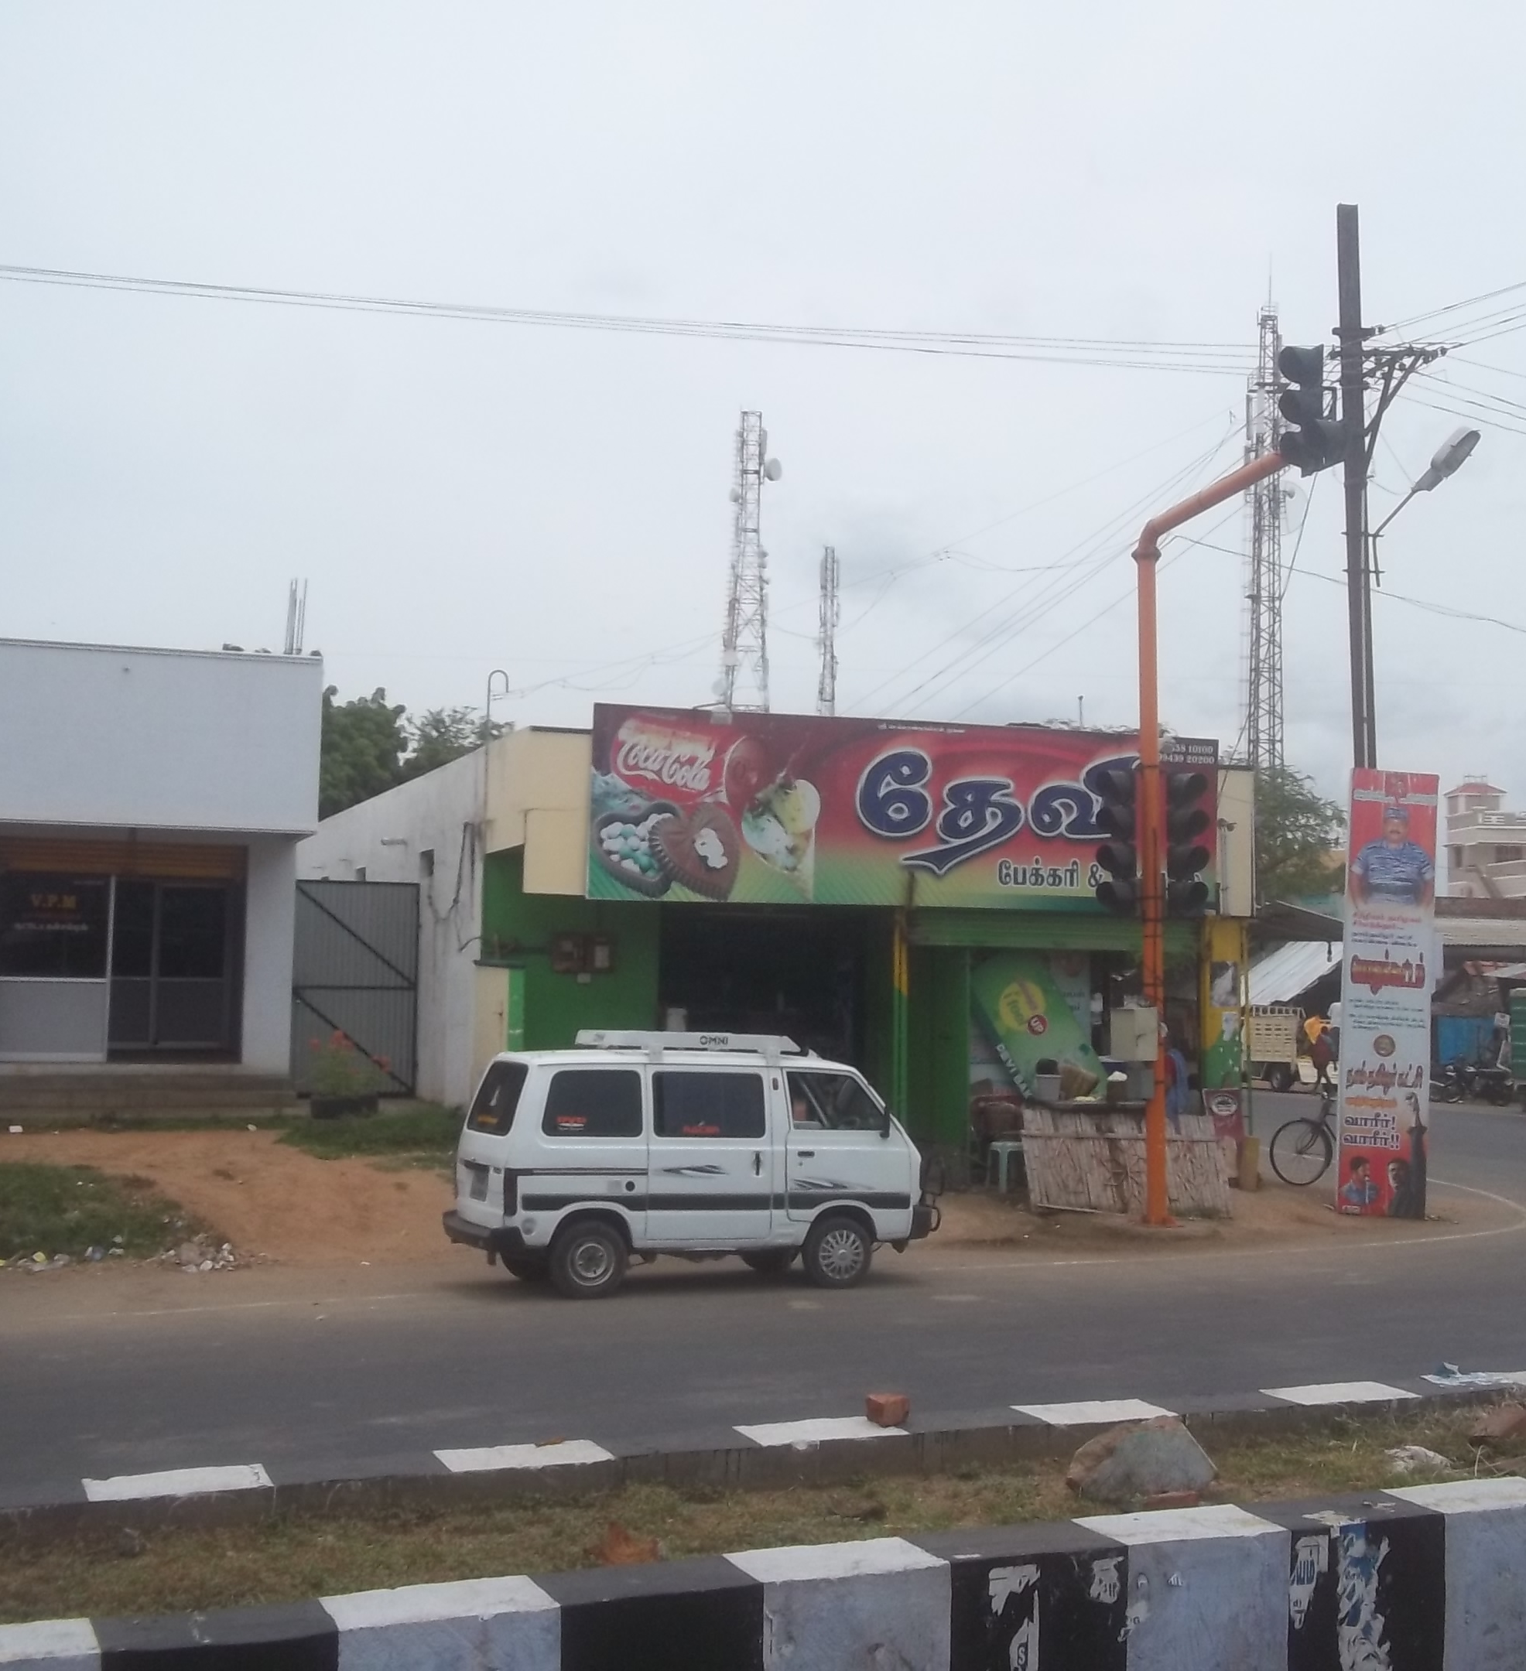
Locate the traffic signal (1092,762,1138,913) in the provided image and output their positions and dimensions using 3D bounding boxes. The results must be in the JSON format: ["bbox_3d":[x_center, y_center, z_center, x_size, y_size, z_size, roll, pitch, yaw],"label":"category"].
[{"bbox_3d":[3.341,0.049,19.521,0.360,1.360,0.340,3,-5,-23],"label":"traffic signal"}]

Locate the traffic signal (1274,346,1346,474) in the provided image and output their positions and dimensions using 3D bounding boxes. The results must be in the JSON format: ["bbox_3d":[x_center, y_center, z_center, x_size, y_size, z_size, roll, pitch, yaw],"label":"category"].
[{"bbox_3d":[4.412,-3.423,16.600,0.420,1.040,0.380,3,-5,-23],"label":"traffic signal"}]

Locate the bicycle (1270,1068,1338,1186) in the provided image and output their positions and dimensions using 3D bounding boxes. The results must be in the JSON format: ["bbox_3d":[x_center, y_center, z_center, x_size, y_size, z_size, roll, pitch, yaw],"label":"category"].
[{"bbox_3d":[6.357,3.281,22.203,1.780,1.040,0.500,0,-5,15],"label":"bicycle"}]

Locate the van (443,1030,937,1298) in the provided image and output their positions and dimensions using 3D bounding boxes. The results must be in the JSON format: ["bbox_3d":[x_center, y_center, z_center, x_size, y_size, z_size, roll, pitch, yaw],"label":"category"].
[{"bbox_3d":[-0.510,2.314,14.854,3.400,1.750,1.420,3,-5,-23],"label":"van"}]

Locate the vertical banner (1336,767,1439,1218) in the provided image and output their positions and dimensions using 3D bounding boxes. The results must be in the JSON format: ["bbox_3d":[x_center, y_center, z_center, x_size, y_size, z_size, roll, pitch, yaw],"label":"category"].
[{"bbox_3d":[6.172,1.548,20.289,0.840,4.370,0.060,3,-5,-4],"label":"vertical banner"}]

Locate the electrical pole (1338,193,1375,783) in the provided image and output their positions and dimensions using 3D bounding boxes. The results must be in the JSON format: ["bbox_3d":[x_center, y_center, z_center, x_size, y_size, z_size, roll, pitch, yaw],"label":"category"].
[{"bbox_3d":[6.212,-1.427,21.286,0.200,10.459,0.210,1,-5,-23],"label":"electrical pole"}]

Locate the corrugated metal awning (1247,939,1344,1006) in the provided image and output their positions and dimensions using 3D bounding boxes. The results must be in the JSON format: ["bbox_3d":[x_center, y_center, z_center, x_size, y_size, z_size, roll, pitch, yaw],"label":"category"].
[{"bbox_3d":[12.954,3.365,51.021,2.600,1.600,3.200,2,-5,-19],"label":"corrugated metal awning"}]

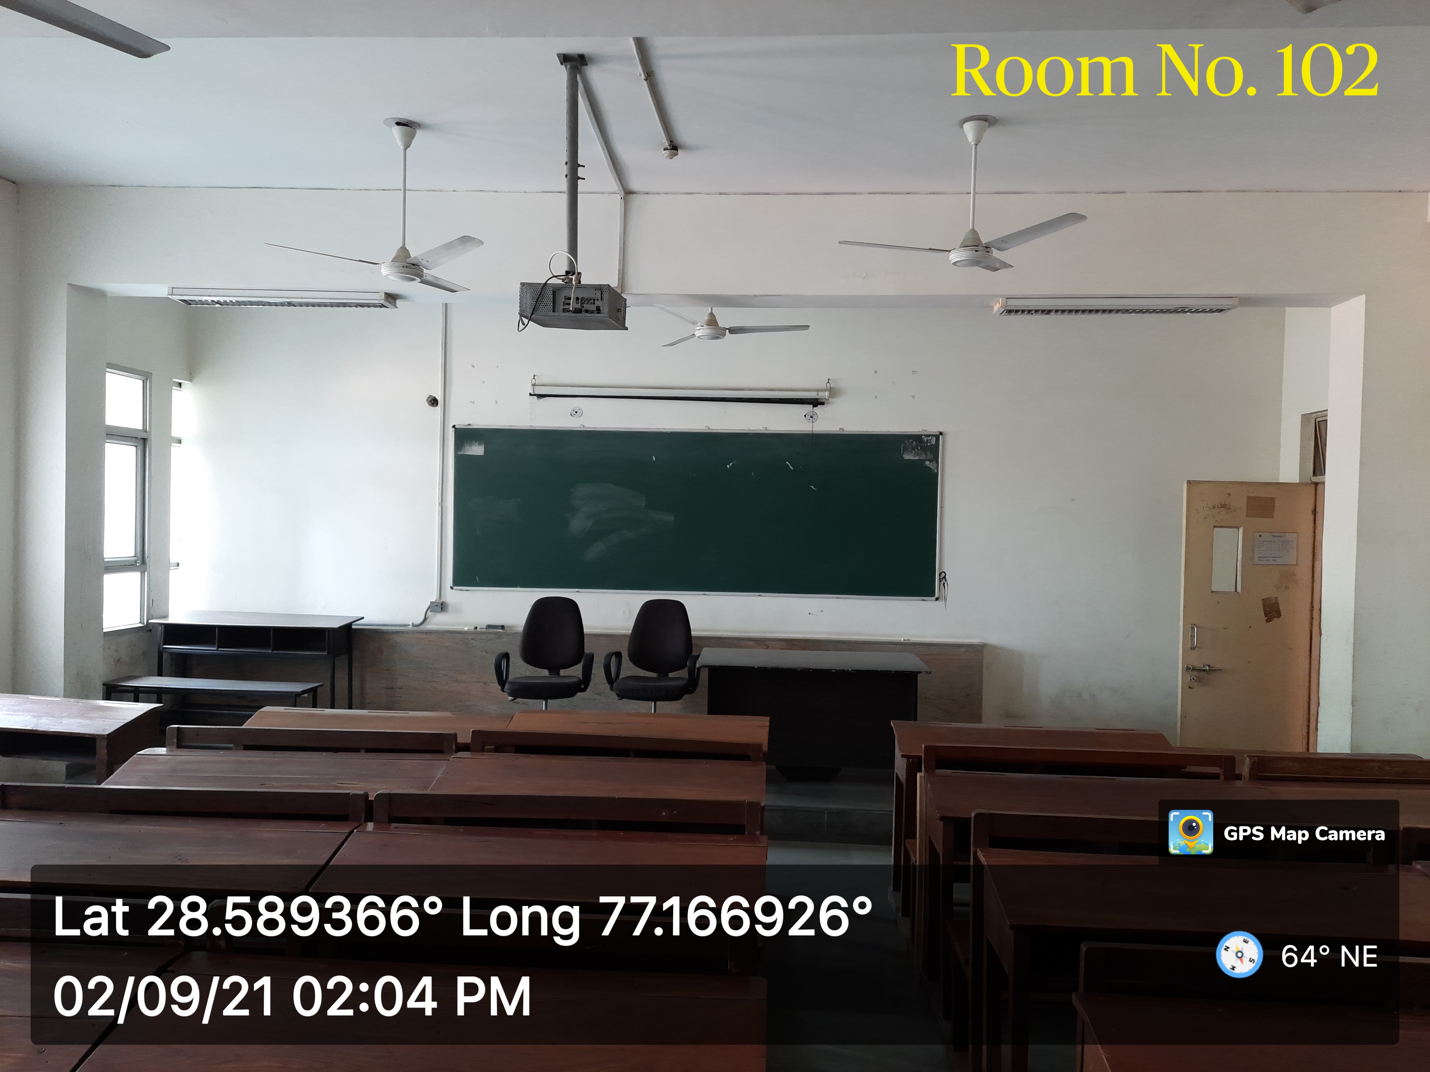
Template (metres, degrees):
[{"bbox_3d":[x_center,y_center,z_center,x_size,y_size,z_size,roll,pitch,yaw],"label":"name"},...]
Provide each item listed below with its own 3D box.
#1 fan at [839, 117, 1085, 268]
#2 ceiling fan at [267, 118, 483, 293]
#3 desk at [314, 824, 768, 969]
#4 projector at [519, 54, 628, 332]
[{"bbox_3d":[1.076,-1.517,4.392,1.040,0.670,1.120,1,1,3],"label":"fan"},{"bbox_3d":[-1.465,-1.574,4.652,1.170,0.730,1.170,1,0,3],"label":"ceiling fan"},{"bbox_3d":[-0.455,1.256,2.755,1.200,0.780,0.370,1,1,3],"label":"desk"},{"bbox_3d":[-0.563,-1.379,3.991,0.360,1.070,0.340,1,0,7],"label":"projector"}]

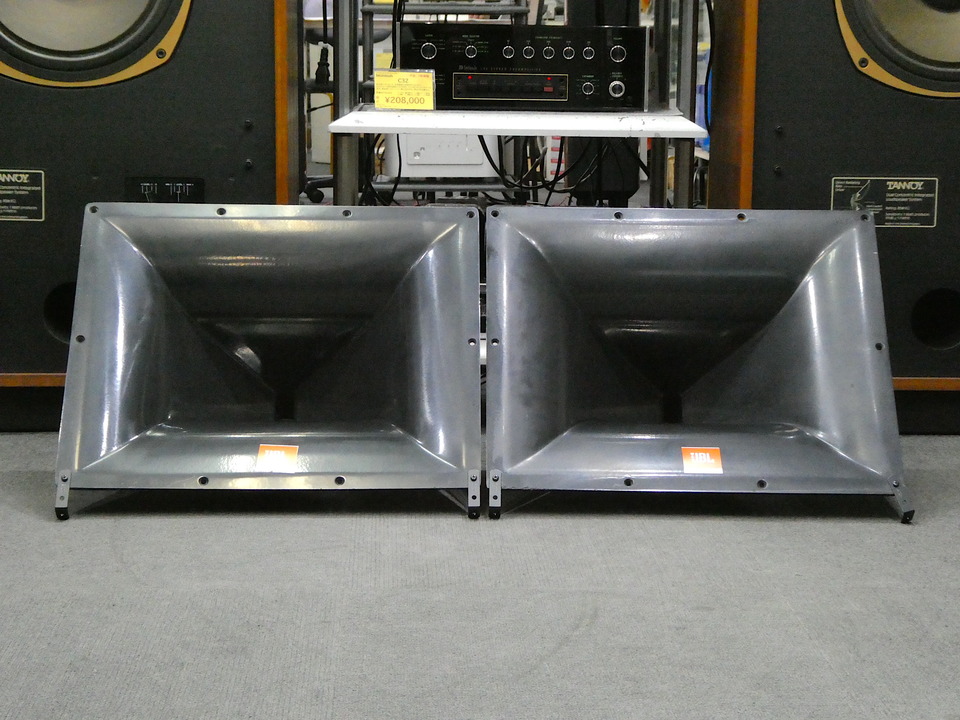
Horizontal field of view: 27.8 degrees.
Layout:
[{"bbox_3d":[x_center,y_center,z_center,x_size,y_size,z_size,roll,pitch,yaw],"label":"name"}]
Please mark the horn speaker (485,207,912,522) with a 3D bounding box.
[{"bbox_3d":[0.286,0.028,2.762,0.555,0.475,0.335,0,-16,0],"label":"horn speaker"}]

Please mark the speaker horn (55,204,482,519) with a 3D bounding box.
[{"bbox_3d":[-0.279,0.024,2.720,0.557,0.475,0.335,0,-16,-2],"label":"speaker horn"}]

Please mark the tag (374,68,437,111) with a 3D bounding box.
[{"bbox_3d":[-0.121,-0.438,3.143,0.100,0.068,0.012,1,11,0],"label":"tag"}]

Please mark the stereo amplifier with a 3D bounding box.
[{"bbox_3d":[0.070,-0.507,3.320,0.411,0.142,0.360,1,11,0],"label":"stereo amplifier"}]

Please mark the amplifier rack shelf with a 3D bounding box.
[{"bbox_3d":[0.057,-0.384,3.115,0.556,0.011,0.500,1,11,0],"label":"amplifier rack shelf"}]

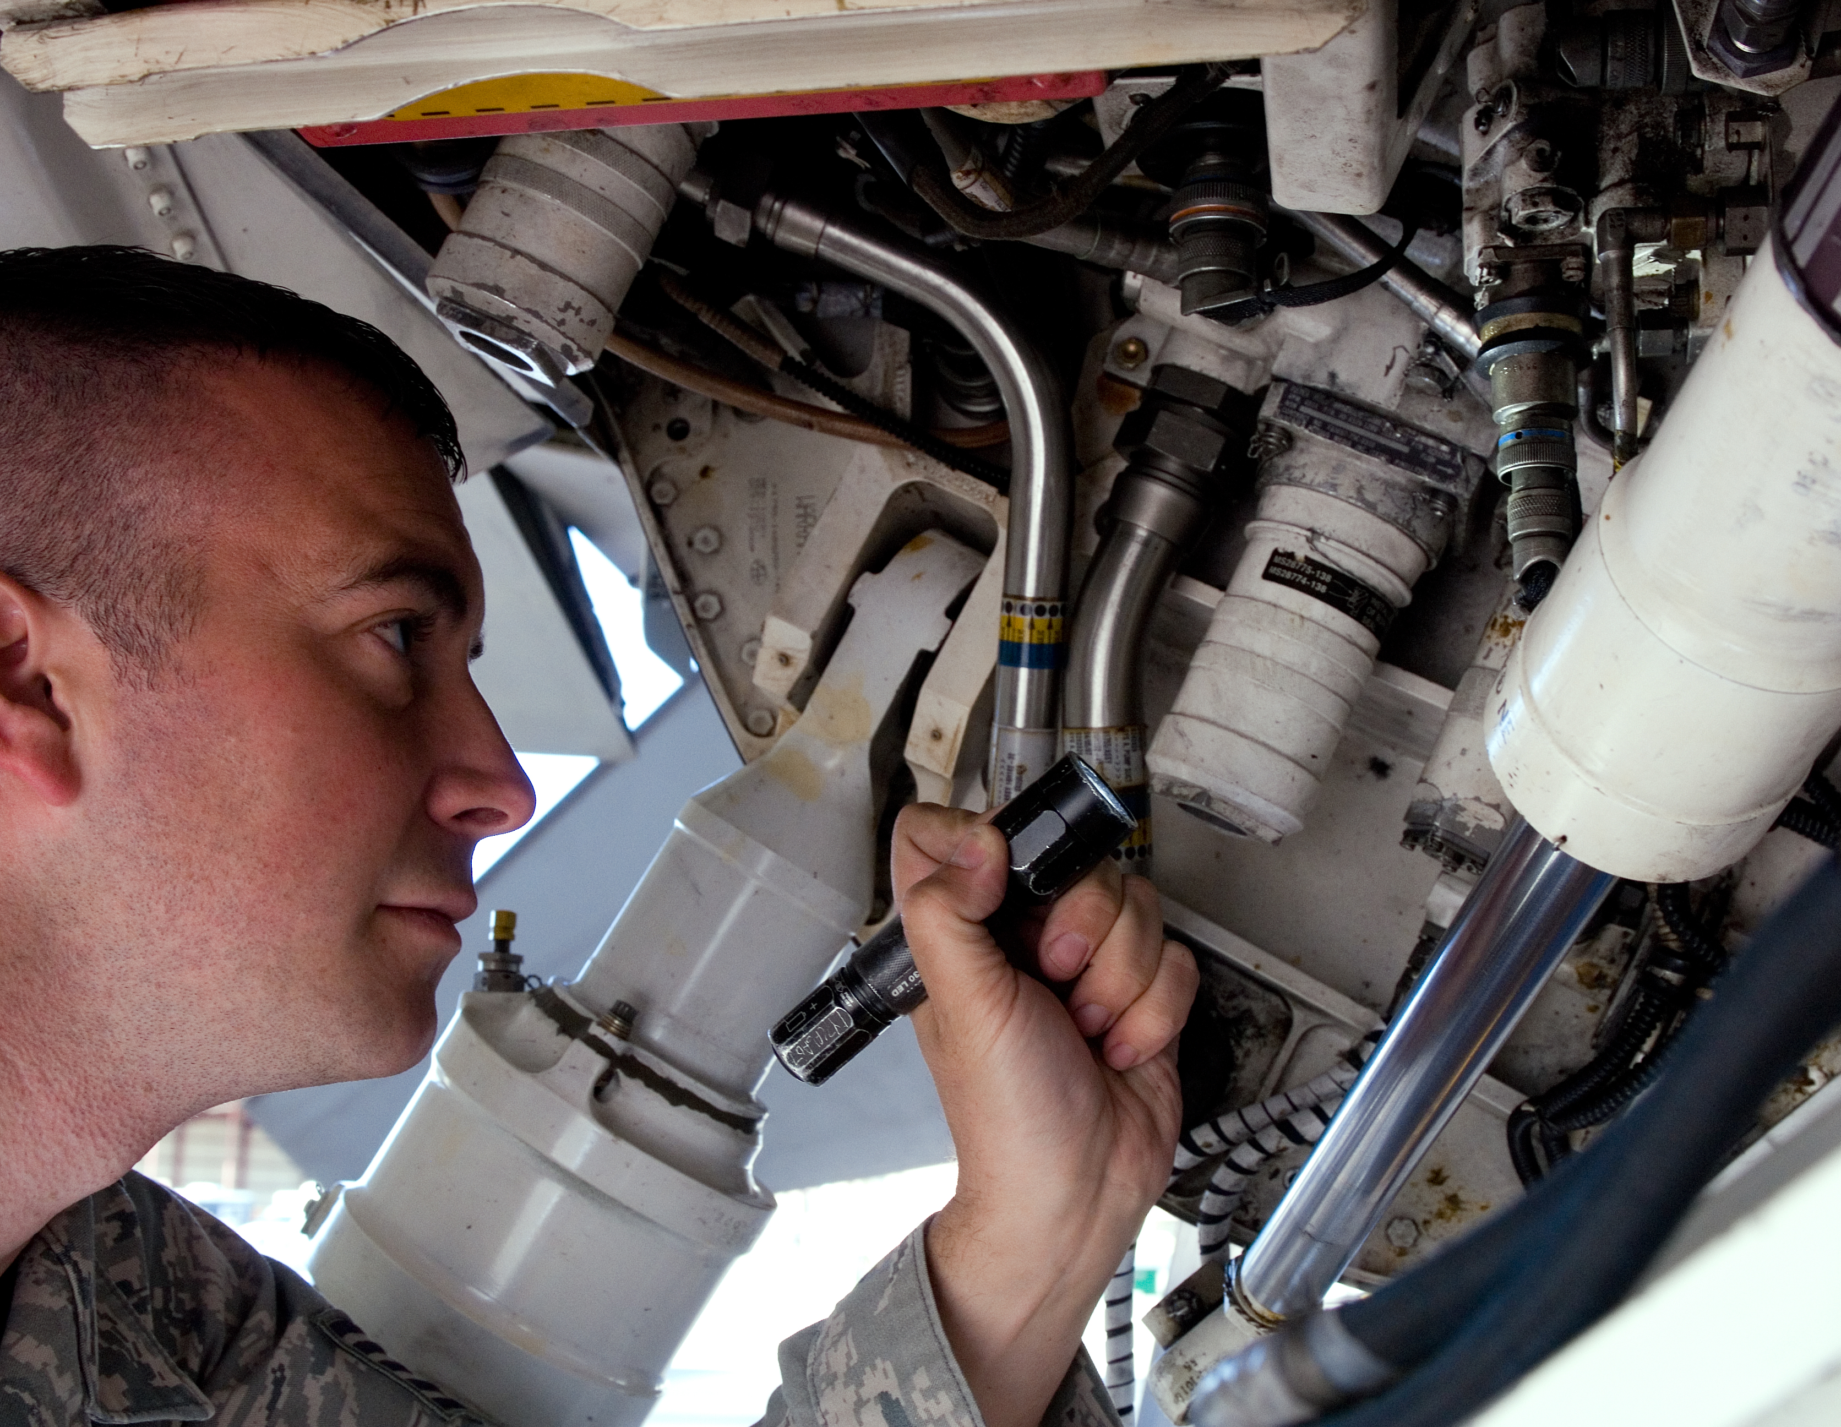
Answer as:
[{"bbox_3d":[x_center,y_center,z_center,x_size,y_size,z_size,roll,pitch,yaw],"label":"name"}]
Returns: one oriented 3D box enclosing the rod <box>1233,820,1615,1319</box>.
[{"bbox_3d":[0.168,0.128,0.850,0.035,0.035,0.304,16,-41,0],"label":"rod"}]

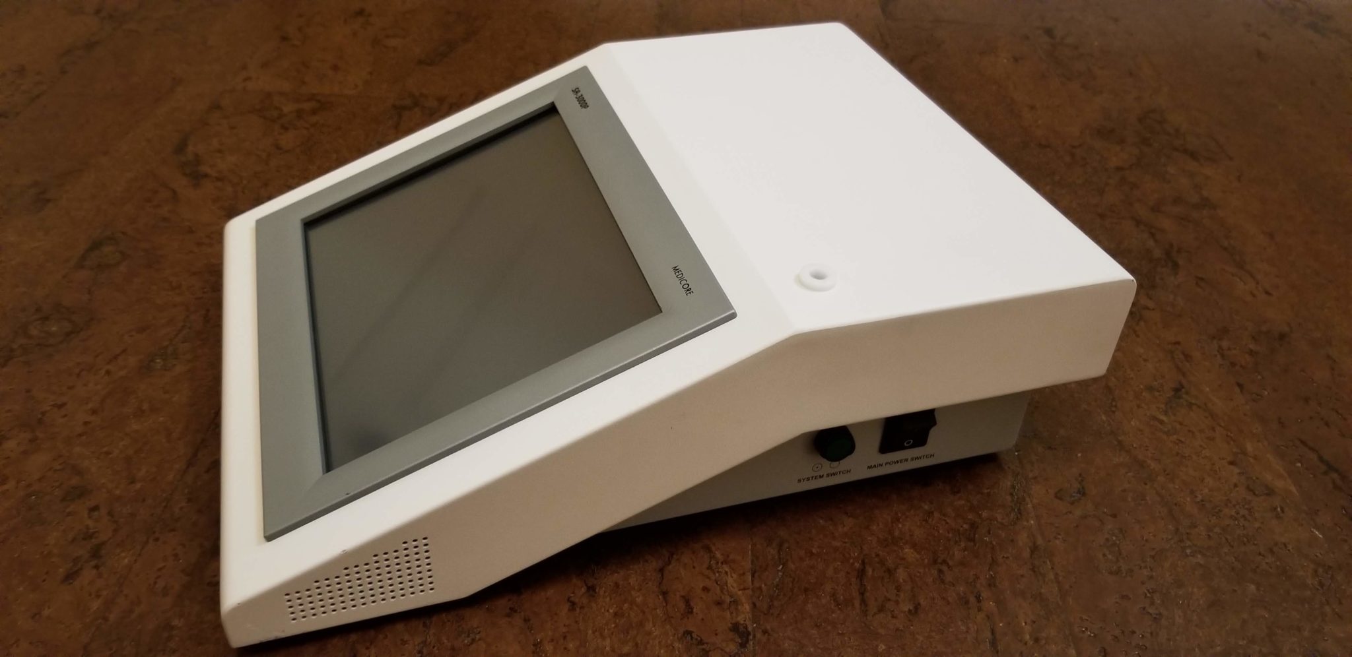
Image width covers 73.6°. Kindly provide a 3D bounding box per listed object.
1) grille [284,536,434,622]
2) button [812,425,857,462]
[{"bbox_3d":[-0.136,0.106,0.387,0.060,0.040,0.005,-9,43,-19],"label":"grille"},{"bbox_3d":[0.082,0.059,0.463,0.019,0.019,0.010,-9,43,-19],"label":"button"}]

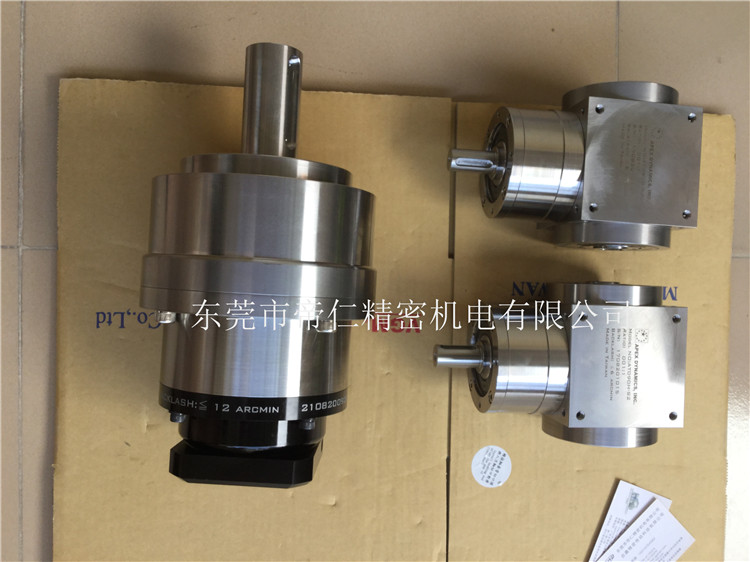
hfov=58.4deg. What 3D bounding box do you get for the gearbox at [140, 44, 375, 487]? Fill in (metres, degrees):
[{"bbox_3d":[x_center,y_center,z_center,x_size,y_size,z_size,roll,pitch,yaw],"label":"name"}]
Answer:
[{"bbox_3d":[-0.080,-0.016,0.483,0.164,0.164,0.297,3,90,-7],"label":"gearbox"}]

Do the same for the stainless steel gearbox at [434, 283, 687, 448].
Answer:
[{"bbox_3d":[0.140,0.062,0.542,0.182,0.091,0.123,2,90,-7],"label":"stainless steel gearbox"}]

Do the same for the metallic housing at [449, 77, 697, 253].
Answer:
[{"bbox_3d":[0.149,-0.090,0.536,0.181,0.089,0.124,3,90,-7],"label":"metallic housing"}]

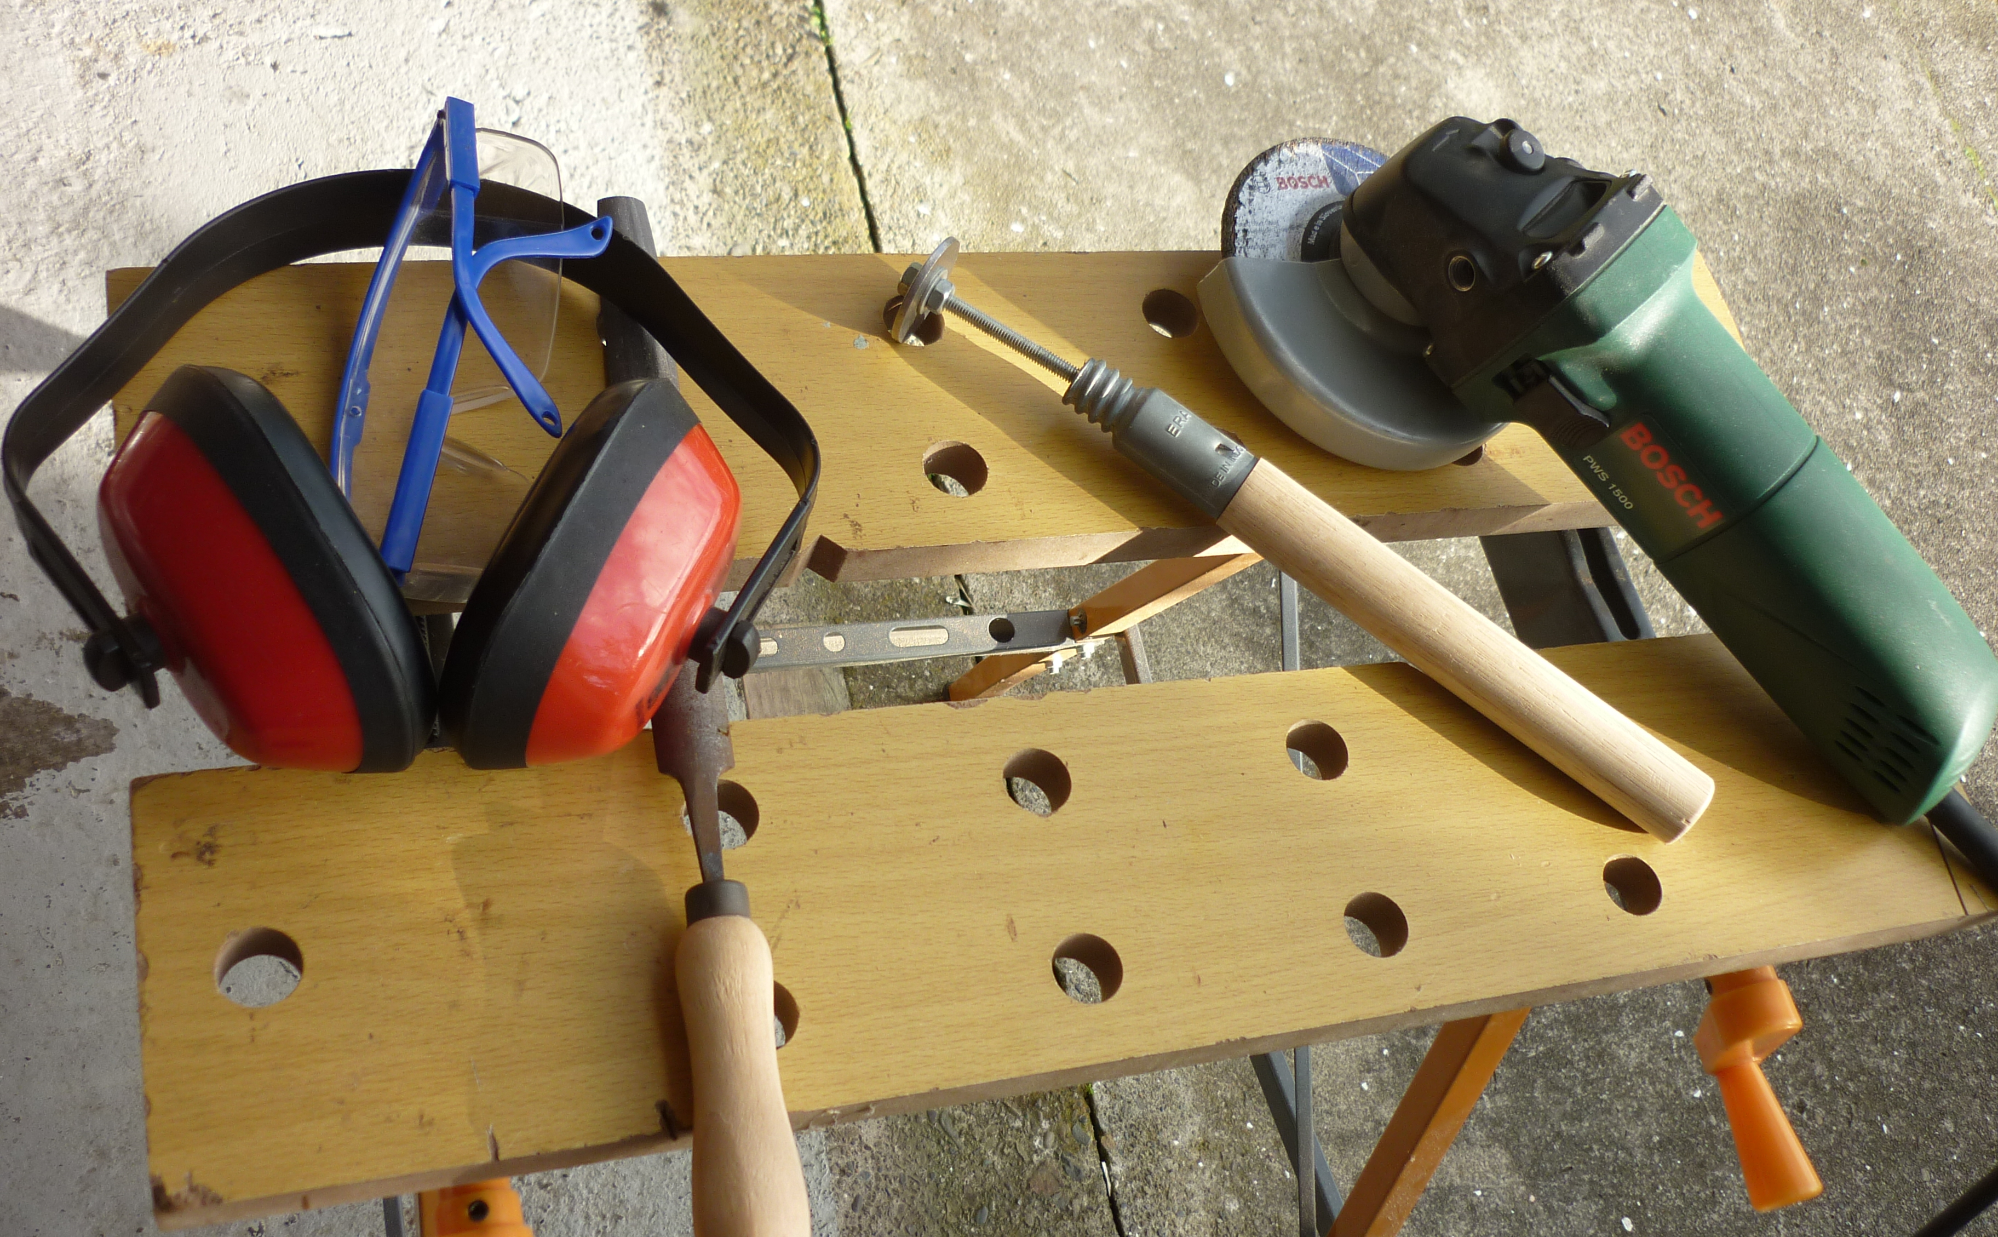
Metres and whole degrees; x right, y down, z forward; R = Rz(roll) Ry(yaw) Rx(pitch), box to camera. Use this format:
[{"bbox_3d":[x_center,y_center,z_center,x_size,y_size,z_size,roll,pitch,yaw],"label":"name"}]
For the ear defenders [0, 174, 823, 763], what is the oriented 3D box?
[{"bbox_3d":[-0.145,-0.042,0.489,0.195,0.080,0.165,-2,62,-19],"label":"ear defenders"}]

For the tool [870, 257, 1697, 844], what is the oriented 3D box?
[{"bbox_3d":[0.091,-0.025,0.580,0.291,0.037,0.037,34,57,3],"label":"tool"}]

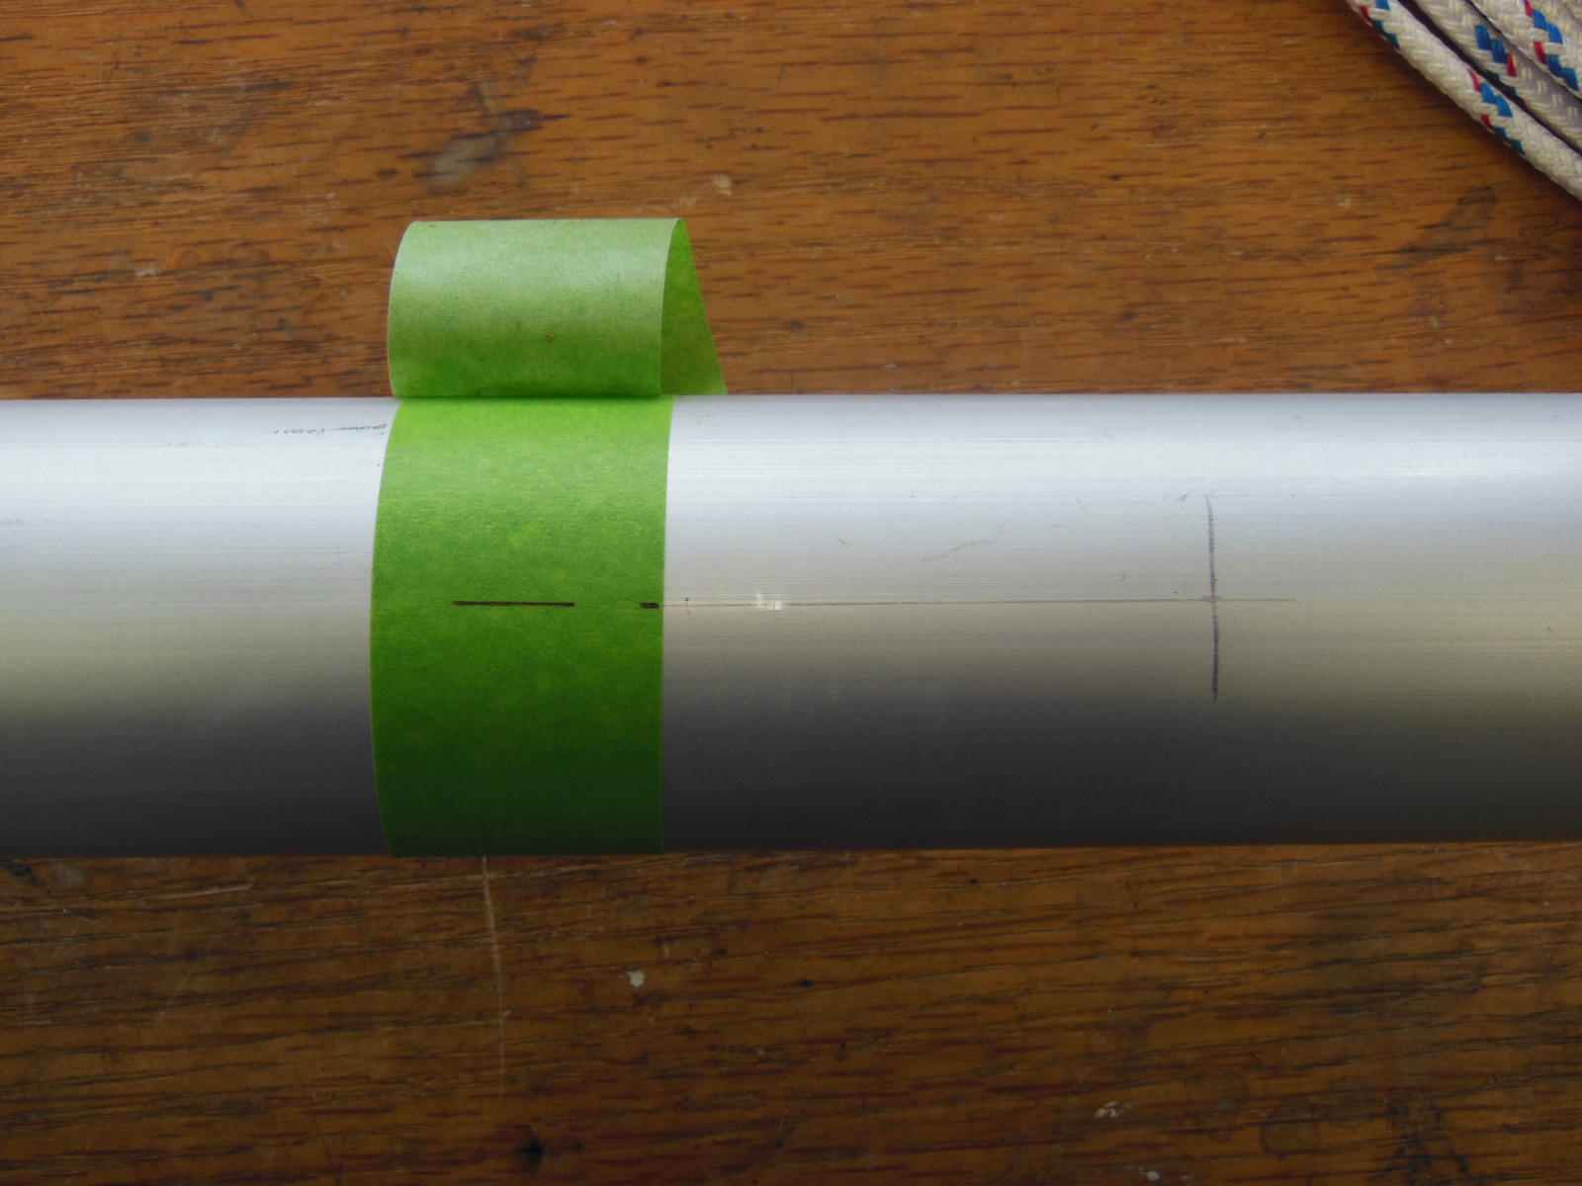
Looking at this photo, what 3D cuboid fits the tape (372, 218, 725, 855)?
[{"bbox_3d":[-0.022,-0.005,0.203,0.030,0.045,0.061,0,85,-2],"label":"tape"}]

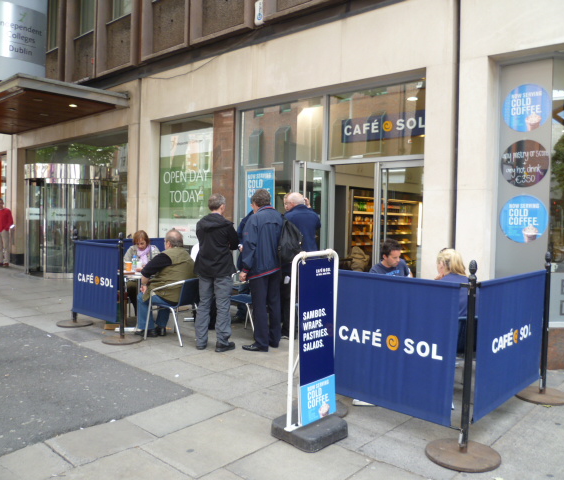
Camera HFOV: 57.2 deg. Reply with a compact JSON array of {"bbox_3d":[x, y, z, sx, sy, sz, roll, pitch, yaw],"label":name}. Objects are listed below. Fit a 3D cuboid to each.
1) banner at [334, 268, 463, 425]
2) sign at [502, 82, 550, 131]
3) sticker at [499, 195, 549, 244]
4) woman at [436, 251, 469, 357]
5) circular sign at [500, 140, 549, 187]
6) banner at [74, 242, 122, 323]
[{"bbox_3d":[0.736,0.727,3.676,1.043,0.937,0.040,4,3,43],"label":"banner"},{"bbox_3d":[2.446,-1.320,5.166,0.465,0.475,0.020,4,3,43],"label":"sign"},{"bbox_3d":[2.448,-0.208,5.248,0.475,0.485,0.020,3,3,41],"label":"sticker"},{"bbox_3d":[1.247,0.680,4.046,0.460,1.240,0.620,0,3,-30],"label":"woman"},{"bbox_3d":[2.433,-0.767,5.189,0.465,0.475,0.020,4,3,43],"label":"circular sign"},{"bbox_3d":[-2.316,0.496,6.443,1.081,0.918,0.050,3,3,42],"label":"banner"}]

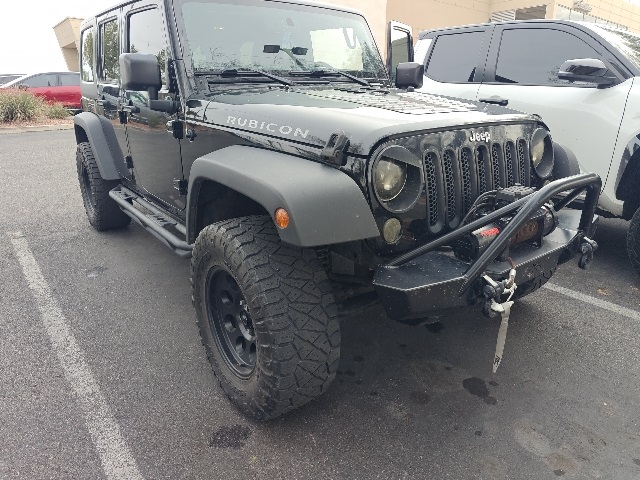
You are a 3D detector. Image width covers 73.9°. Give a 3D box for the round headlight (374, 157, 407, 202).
[{"bbox_3d":[0.243,-0.215,1.458,0.190,0.190,0.090,-14,25,-35],"label":"round headlight"}]

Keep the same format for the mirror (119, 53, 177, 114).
[{"bbox_3d":[-0.786,-0.726,1.975,0.235,0.260,0.140,-14,25,-35],"label":"mirror"}]

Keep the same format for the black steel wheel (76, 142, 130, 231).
[{"bbox_3d":[-2.042,-0.508,4.036,0.301,0.838,0.838,-14,25,-35],"label":"black steel wheel"}]

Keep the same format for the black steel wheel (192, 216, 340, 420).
[{"bbox_3d":[-0.268,0.316,1.833,0.301,0.838,0.838,-14,25,-35],"label":"black steel wheel"}]

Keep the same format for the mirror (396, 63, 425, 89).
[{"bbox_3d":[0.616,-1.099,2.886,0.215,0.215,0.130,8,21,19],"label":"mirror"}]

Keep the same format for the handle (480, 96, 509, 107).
[{"bbox_3d":[1.468,-1.176,3.599,0.050,0.060,0.265,-14,25,-35],"label":"handle"}]

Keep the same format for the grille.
[{"bbox_3d":[0.646,-0.228,1.745,0.710,0.335,0.080,-14,25,-35],"label":"grille"}]

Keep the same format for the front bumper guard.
[{"bbox_3d":[0.750,-0.043,1.664,1.440,0.480,0.450,-14,25,-35],"label":"front bumper guard"}]

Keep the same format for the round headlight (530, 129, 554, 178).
[{"bbox_3d":[1.024,-0.409,2.009,0.225,0.225,0.090,-14,25,-35],"label":"round headlight"}]

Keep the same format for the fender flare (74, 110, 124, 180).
[{"bbox_3d":[-1.987,-0.881,3.732,0.180,0.500,1.180,-14,25,-35],"label":"fender flare"}]

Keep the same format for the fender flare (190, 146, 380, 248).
[{"bbox_3d":[-0.234,-0.075,1.654,0.290,0.490,1.090,-14,25,-35],"label":"fender flare"}]

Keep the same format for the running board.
[{"bbox_3d":[-1.084,-0.137,2.772,0.180,0.115,1.760,-14,25,-35],"label":"running board"}]

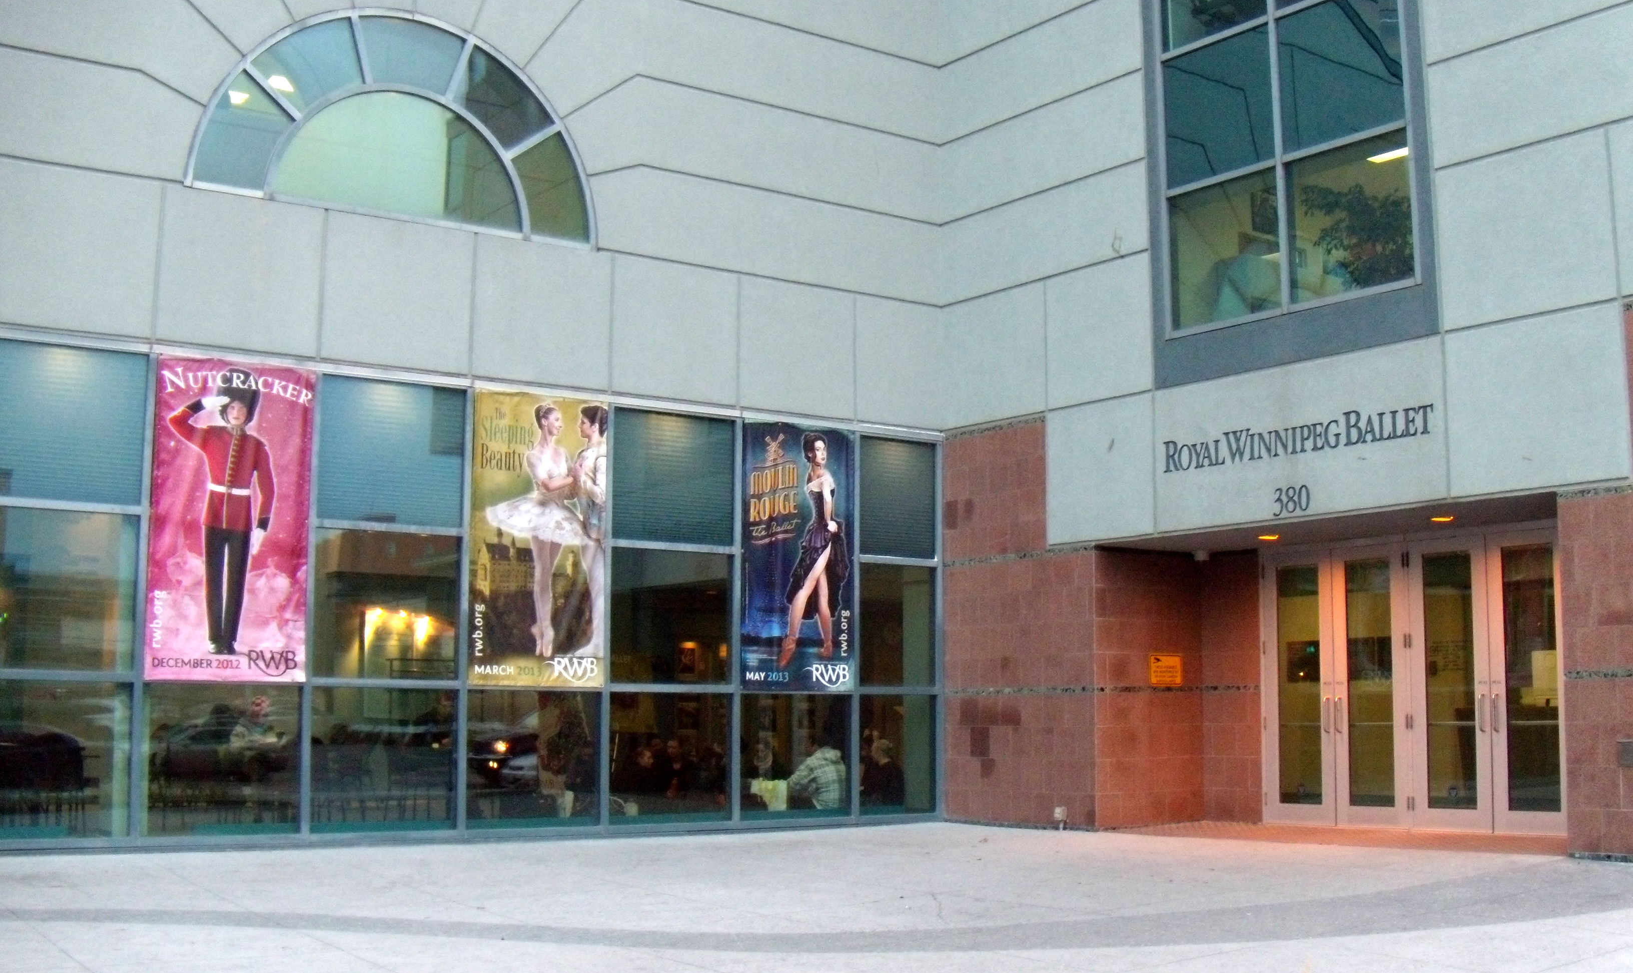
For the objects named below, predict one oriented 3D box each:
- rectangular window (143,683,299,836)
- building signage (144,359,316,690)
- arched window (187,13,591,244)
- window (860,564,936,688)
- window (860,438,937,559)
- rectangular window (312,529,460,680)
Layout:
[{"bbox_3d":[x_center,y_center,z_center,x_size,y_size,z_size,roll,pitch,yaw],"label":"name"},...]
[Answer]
[{"bbox_3d":[-4.577,2.098,13.095,1.154,1.130,0.100,5,-10,-32],"label":"rectangular window"},{"bbox_3d":[-4.572,0.263,13.289,1.178,2.484,0.040,5,-10,-32],"label":"building signage"},{"bbox_3d":[-3.329,-3.018,13.849,3.447,1.723,0.150,5,-8,-35],"label":"arched window"},{"bbox_3d":[0.774,1.341,16.320,0.925,1.170,0.100,5,-8,-35],"label":"window"},{"bbox_3d":[0.792,0.121,16.473,0.946,1.157,0.100,5,-8,-35],"label":"window"},{"bbox_3d":[-3.517,0.974,13.940,1.192,1.197,0.100,5,-10,-32],"label":"rectangular window"}]

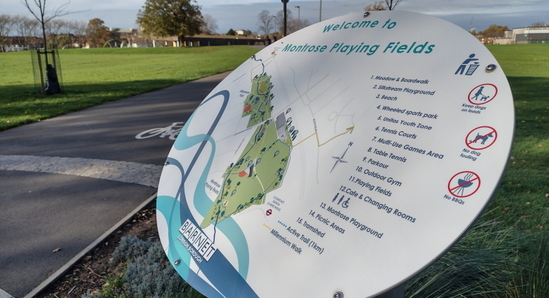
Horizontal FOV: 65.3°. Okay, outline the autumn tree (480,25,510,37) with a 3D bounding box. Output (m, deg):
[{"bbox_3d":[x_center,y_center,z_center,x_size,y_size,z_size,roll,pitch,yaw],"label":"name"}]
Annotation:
[{"bbox_3d":[131.488,-68.559,255.989,19.125,10.104,19.125,0,14,0],"label":"autumn tree"}]

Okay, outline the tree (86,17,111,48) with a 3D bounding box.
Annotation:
[{"bbox_3d":[-61.474,-40.562,149.611,8.383,10.283,8.383,0,14,0],"label":"tree"}]

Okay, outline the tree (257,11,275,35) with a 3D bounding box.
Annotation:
[{"bbox_3d":[-3.335,-45.245,158.730,6.670,12.299,6.670,0,14,0],"label":"tree"}]

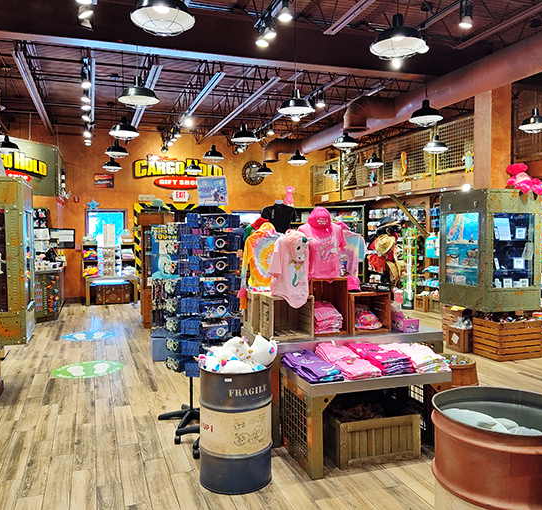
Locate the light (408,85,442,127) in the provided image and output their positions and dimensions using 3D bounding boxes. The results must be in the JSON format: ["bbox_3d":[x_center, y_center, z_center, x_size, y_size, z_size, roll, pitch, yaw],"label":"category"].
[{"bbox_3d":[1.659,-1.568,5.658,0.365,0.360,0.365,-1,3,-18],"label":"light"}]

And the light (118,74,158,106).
[{"bbox_3d":[-1.197,-1.480,4.803,0.360,0.270,0.360,-1,3,-19],"label":"light"}]

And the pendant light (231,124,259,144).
[{"bbox_3d":[-0.339,-1.568,6.911,0.365,0.265,0.365,0,3,0],"label":"pendant light"}]

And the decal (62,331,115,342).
[{"bbox_3d":[-2.789,1.231,8.137,0.790,0.005,0.790,-1,2,-19],"label":"decal"}]

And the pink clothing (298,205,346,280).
[{"bbox_3d":[0.405,-0.087,4.216,0.370,0.570,0.220,-1,3,-18],"label":"pink clothing"}]

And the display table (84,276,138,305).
[{"bbox_3d":[-3.573,0.782,11.900,1.090,0.605,0.600,-1,2,-19],"label":"display table"}]

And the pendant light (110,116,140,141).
[{"bbox_3d":[-1.805,-1.579,6.530,0.365,0.285,0.365,-1,2,-19],"label":"pendant light"}]

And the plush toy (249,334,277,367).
[{"bbox_3d":[-0.053,0.633,3.500,0.220,0.220,0.190,2,3,37],"label":"plush toy"}]

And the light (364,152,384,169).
[{"bbox_3d":[1.875,-1.715,9.628,0.360,0.270,0.360,0,2,0],"label":"light"}]

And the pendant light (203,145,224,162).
[{"bbox_3d":[-0.941,-1.661,8.721,0.360,0.270,0.360,-1,3,-19],"label":"pendant light"}]

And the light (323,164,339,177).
[{"bbox_3d":[1.278,-1.797,11.279,0.360,0.270,0.360,0,2,0],"label":"light"}]

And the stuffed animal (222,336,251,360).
[{"bbox_3d":[-0.223,0.618,3.433,0.210,0.180,0.190,-1,2,-19],"label":"stuffed animal"}]

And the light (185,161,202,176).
[{"bbox_3d":[-1.511,-1.716,10.406,0.365,0.265,0.365,-1,3,-18],"label":"light"}]

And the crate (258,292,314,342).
[{"bbox_3d":[0.124,0.477,4.119,0.345,0.330,0.285,-1,3,-18],"label":"crate"}]

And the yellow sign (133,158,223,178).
[{"bbox_3d":[-2.150,-2.003,12.327,2.080,0.449,0.100,-1,3,-19],"label":"yellow sign"}]

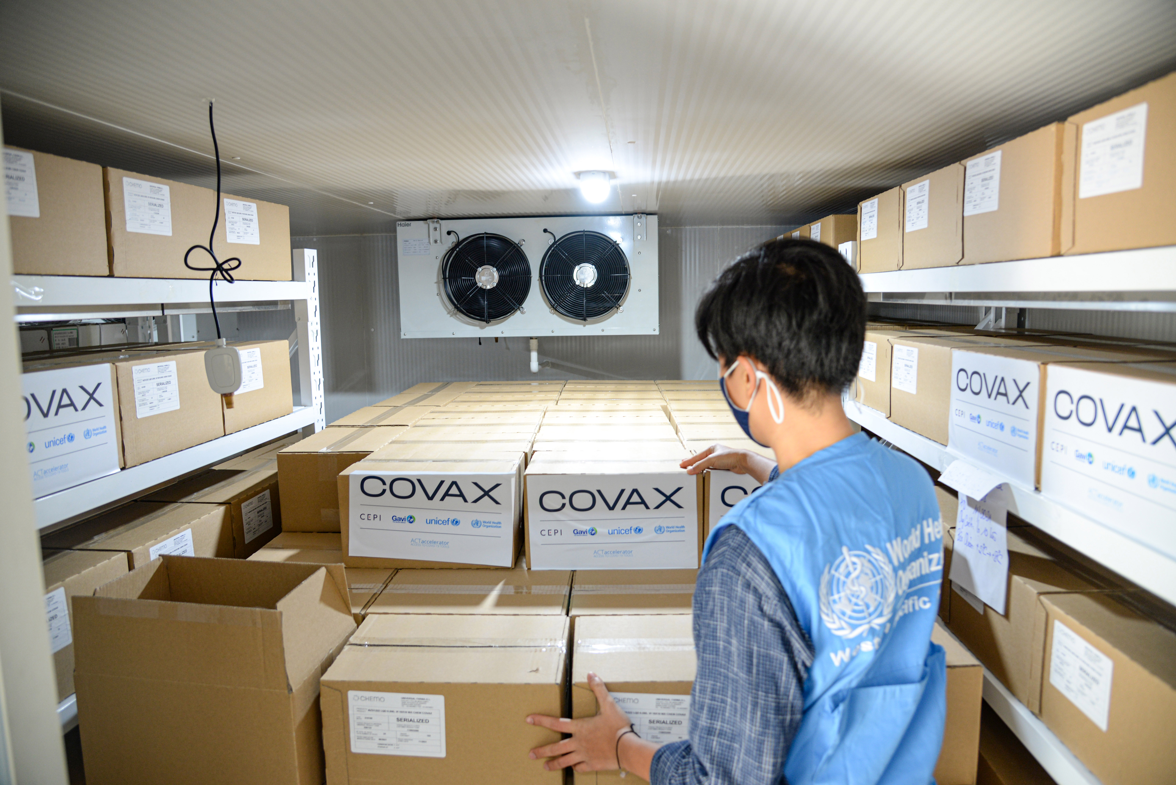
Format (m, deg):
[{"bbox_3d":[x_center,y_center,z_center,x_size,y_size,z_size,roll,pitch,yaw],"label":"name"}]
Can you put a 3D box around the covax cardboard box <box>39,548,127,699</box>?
[{"bbox_3d":[-1.080,0.454,1.431,0.254,0.211,0.383,0,7,5],"label":"covax cardboard box"}]

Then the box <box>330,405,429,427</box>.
[{"bbox_3d":[-0.657,0.183,2.609,0.254,0.211,0.383,0,7,4],"label":"box"}]

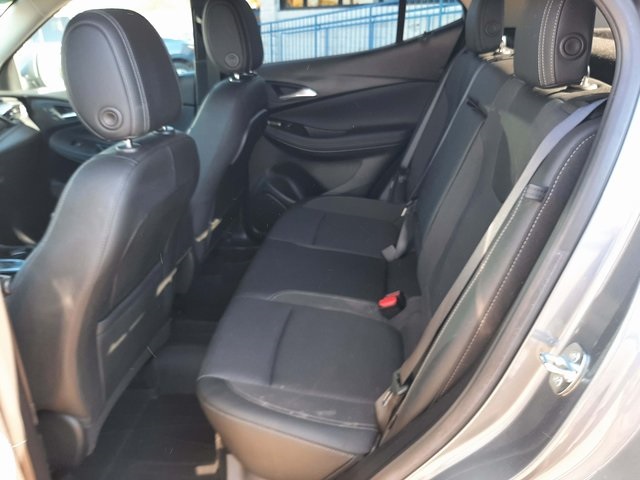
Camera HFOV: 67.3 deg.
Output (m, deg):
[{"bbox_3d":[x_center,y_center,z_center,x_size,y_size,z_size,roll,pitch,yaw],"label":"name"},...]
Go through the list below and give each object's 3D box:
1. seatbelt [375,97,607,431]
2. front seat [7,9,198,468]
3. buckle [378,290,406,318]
[{"bbox_3d":[0.270,0.062,0.834,0.080,0.740,0.110,23,27,-3],"label":"seatbelt"},{"bbox_3d":[-0.638,0.018,1.123,0.760,1.020,0.520,3,26,7],"label":"front seat"},{"bbox_3d":[0.196,0.177,1.302,0.052,0.062,0.050,-23,24,-16],"label":"buckle"}]

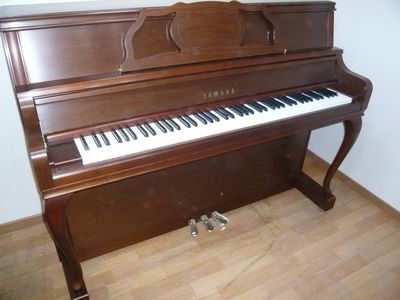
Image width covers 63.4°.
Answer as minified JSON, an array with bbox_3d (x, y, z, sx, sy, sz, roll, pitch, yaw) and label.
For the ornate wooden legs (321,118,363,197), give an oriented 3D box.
[{"bbox_3d":[0.759,0.043,1.803,0.095,0.545,0.139,-14,33,-24],"label":"ornate wooden legs"}]

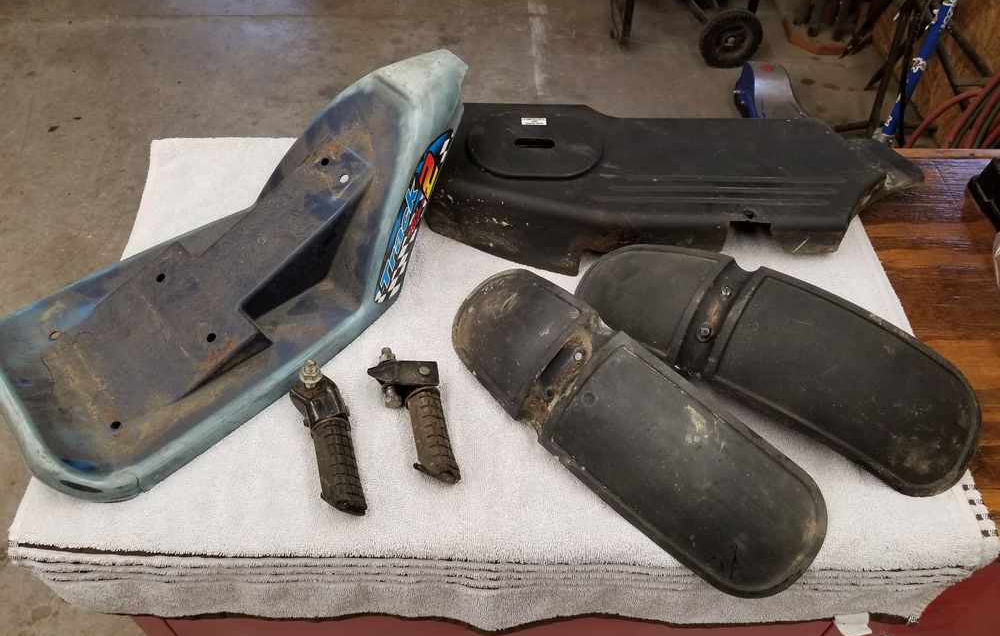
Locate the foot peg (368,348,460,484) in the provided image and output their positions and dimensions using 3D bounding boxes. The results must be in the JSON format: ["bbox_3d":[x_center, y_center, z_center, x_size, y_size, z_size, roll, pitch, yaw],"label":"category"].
[{"bbox_3d":[-0.070,0.084,0.684,0.062,0.046,0.139,-18,50,-17],"label":"foot peg"}]

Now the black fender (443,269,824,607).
[{"bbox_3d":[0.103,0.074,0.686,0.151,0.066,0.408,-35,57,-29],"label":"black fender"}]

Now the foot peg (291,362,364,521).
[{"bbox_3d":[-0.150,0.103,0.663,0.048,0.050,0.138,-17,50,-16],"label":"foot peg"}]

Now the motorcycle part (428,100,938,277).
[{"bbox_3d":[0.201,-0.158,0.888,0.575,0.089,0.217,1,47,-1],"label":"motorcycle part"}]

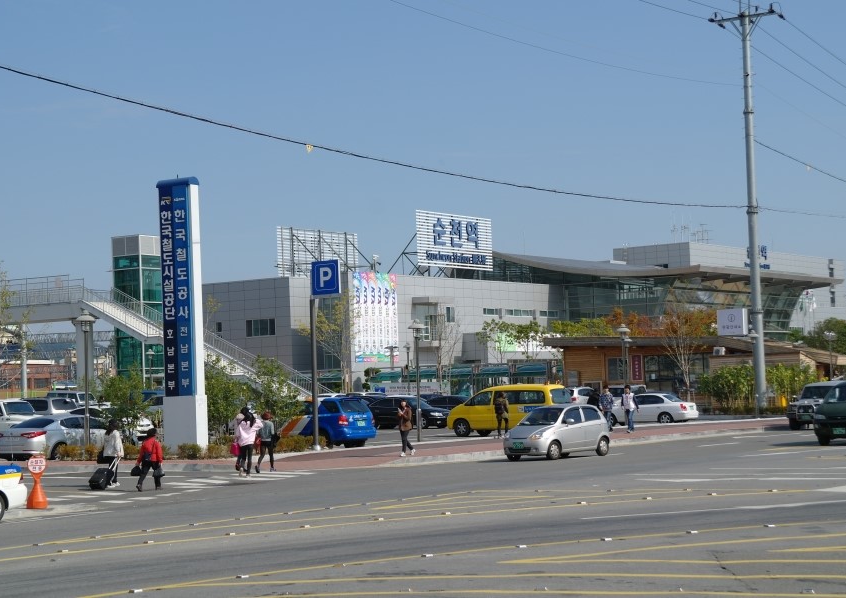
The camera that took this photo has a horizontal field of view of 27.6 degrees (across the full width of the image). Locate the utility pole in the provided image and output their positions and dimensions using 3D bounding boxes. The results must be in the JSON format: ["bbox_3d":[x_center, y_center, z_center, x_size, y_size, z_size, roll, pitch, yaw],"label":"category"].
[{"bbox_3d":[16.332,-4.287,85.345,3.600,20.200,0.700,-5,-4,38],"label":"utility pole"}]

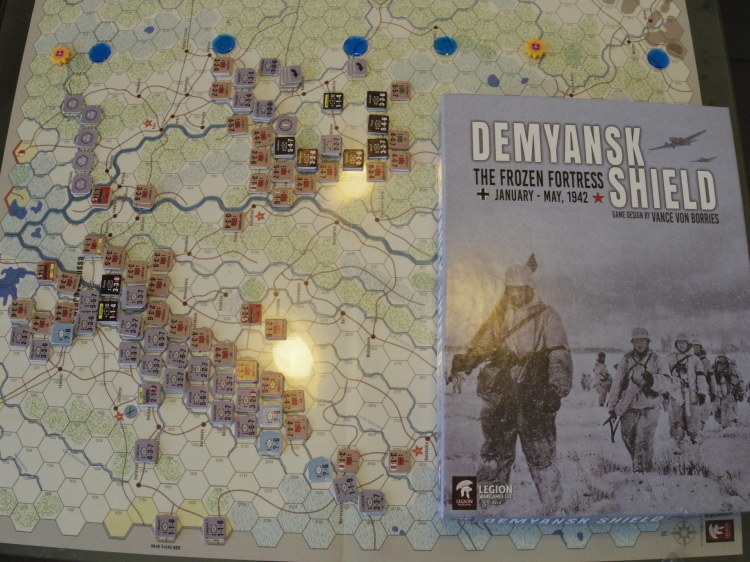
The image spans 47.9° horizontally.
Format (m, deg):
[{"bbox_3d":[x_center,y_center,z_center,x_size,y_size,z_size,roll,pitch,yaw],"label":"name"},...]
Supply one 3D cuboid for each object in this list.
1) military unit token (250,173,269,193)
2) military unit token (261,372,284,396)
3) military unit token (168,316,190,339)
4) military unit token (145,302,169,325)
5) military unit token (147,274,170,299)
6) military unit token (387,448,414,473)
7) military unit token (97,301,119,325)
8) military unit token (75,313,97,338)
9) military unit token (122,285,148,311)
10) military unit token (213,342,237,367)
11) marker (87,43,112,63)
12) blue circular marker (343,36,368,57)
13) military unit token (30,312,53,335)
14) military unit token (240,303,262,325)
[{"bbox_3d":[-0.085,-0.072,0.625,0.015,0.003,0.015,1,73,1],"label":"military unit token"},{"bbox_3d":[-0.073,0.073,0.600,0.015,0.003,0.015,3,73,2],"label":"military unit token"},{"bbox_3d":[-0.139,0.034,0.600,0.016,0.004,0.016,3,73,1],"label":"military unit token"},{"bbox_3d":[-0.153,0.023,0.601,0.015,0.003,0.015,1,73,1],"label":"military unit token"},{"bbox_3d":[-0.154,0.004,0.606,0.016,0.003,0.015,1,73,0],"label":"military unit token"},{"bbox_3d":[0.017,0.122,0.568,0.015,0.003,0.015,1,73,0],"label":"military unit token"},{"bbox_3d":[-0.196,0.023,0.617,0.015,0.004,0.015,0,73,1],"label":"military unit token"},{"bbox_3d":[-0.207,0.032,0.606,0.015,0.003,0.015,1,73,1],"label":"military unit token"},{"bbox_3d":[-0.170,0.013,0.601,0.018,0.006,0.017,1,73,0],"label":"military unit token"},{"bbox_3d":[-0.105,0.052,0.593,0.016,0.004,0.016,1,73,1],"label":"military unit token"},{"bbox_3d":[-0.215,-0.178,0.664,0.019,0.002,0.019,1,73,0],"label":"marker"},{"bbox_3d":[-0.015,-0.184,0.662,0.019,0.003,0.019,0,73,0],"label":"blue circular marker"},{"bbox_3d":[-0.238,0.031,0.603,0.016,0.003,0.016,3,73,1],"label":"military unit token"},{"bbox_3d":[-0.087,0.024,0.599,0.015,0.003,0.015,1,73,0],"label":"military unit token"}]

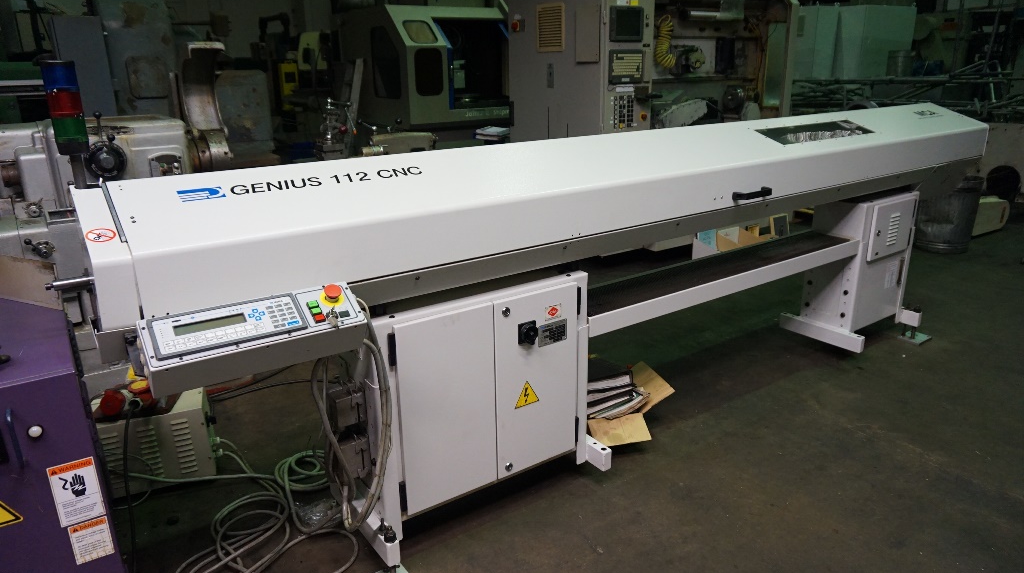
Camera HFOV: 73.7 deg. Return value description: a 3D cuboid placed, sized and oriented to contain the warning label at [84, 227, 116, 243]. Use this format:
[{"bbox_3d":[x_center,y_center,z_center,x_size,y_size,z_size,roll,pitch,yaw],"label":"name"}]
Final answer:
[{"bbox_3d":[-0.941,-0.117,1.564,0.061,0.003,0.061,-13,41,-33],"label":"warning label"}]

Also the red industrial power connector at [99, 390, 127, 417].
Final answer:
[{"bbox_3d":[-1.451,0.423,2.495,0.095,0.100,0.075,-4,8,-7],"label":"red industrial power connector"}]

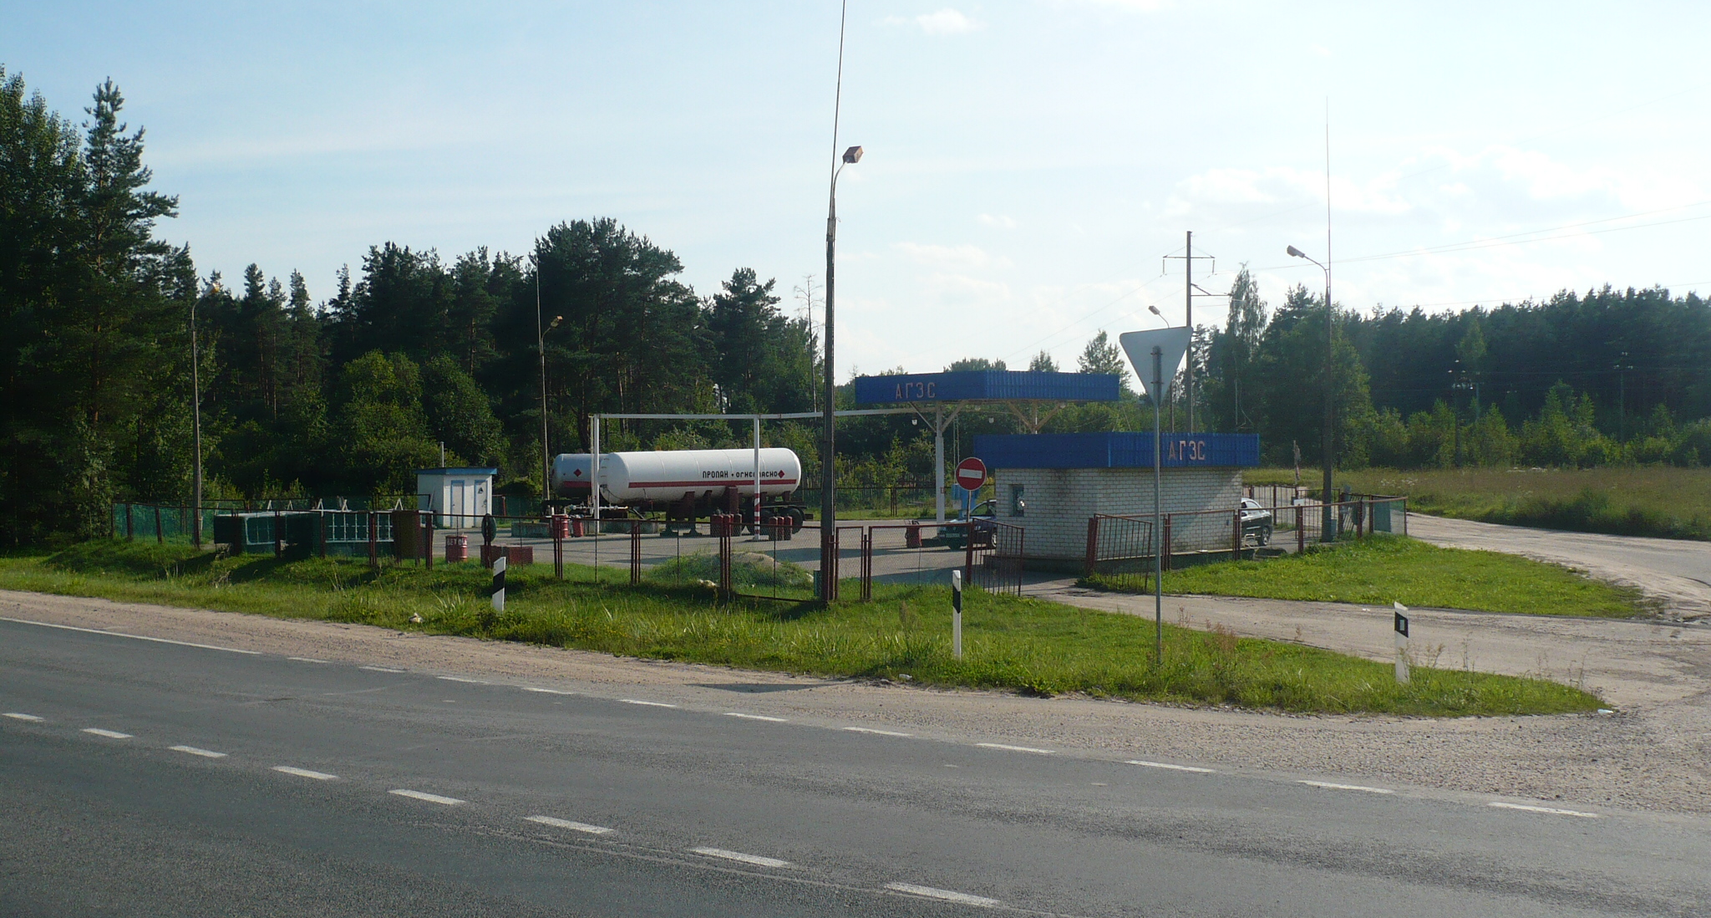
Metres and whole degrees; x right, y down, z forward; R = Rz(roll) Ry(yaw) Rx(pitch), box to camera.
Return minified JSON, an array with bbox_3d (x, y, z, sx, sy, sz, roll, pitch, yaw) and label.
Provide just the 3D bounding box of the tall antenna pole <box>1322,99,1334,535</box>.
[{"bbox_3d":[13.657,-4.038,50.000,0.300,12.749,0.300,0,0,43],"label":"tall antenna pole"}]

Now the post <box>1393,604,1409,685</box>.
[{"bbox_3d":[5.623,1.898,17.800,0.130,0.860,0.070,0,0,18],"label":"post"}]

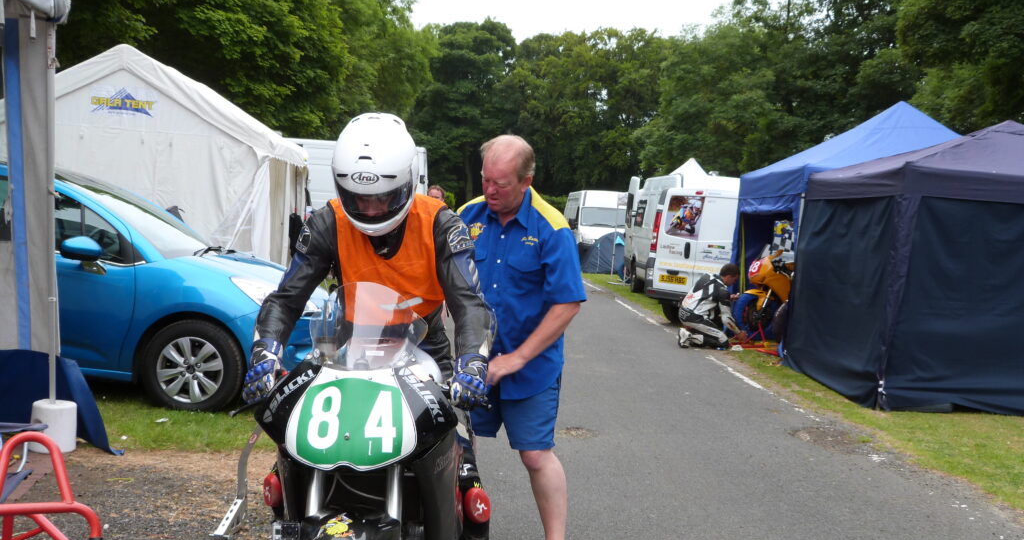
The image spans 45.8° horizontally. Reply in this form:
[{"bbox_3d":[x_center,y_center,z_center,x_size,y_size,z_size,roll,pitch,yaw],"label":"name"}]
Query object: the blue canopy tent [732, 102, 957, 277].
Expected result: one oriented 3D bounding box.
[{"bbox_3d":[4.756,-0.527,15.280,3.000,3.160,3.000,3,2,-3],"label":"blue canopy tent"}]

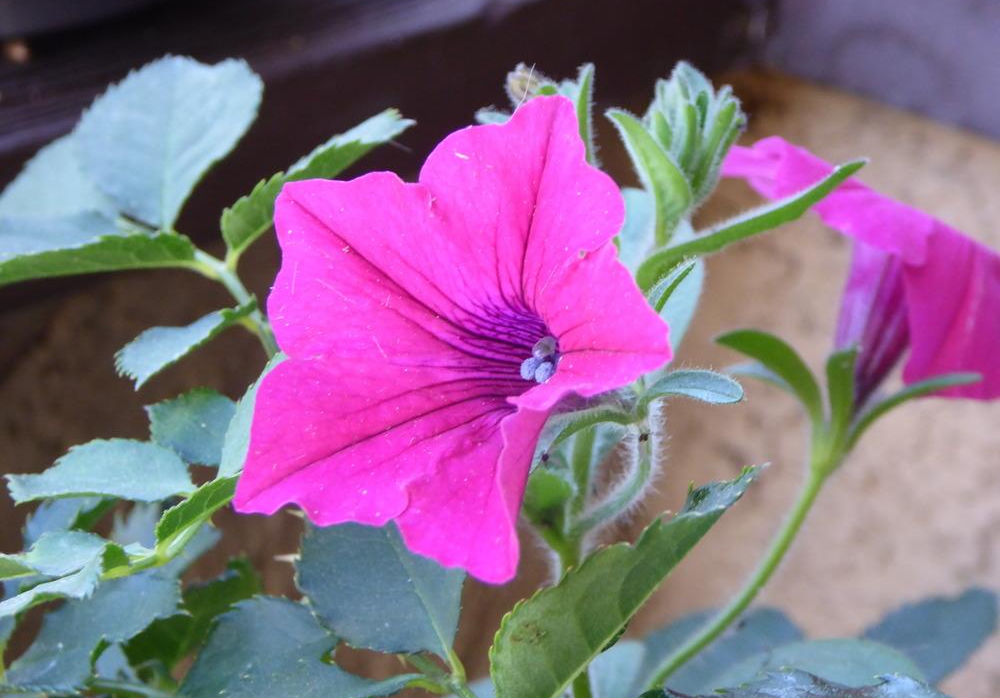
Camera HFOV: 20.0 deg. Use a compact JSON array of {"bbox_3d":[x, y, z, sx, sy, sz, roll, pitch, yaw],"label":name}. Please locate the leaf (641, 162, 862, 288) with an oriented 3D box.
[{"bbox_3d":[0.040,-0.019,0.450,0.040,0.007,0.010,-27,-18,-3],"label":"leaf"}]

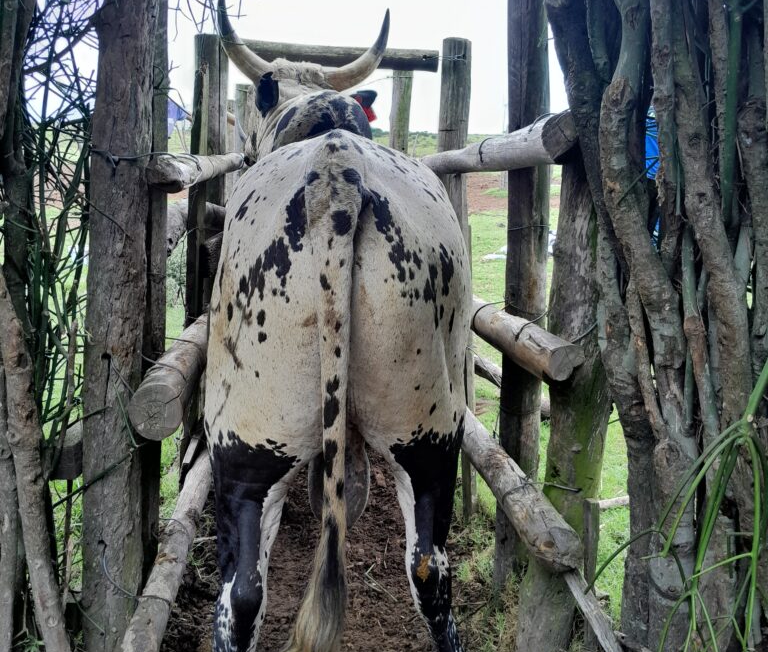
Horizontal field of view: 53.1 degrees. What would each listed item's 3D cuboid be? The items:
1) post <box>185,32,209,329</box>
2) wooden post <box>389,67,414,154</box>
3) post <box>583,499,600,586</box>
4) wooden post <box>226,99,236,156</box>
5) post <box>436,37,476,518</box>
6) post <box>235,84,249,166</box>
[{"bbox_3d":[-0.689,-0.122,2.805,0.080,1.761,0.080,5,14,-1],"label":"post"},{"bbox_3d":[0.054,-0.319,3.730,0.095,1.815,0.095,2,14,0],"label":"wooden post"},{"bbox_3d":[0.588,0.699,2.174,0.050,0.460,0.050,-3,14,1],"label":"post"},{"bbox_3d":[-1.016,-0.609,5.106,0.085,1.721,0.085,3,14,0],"label":"wooden post"},{"bbox_3d":[0.249,-0.121,2.851,0.098,1.796,0.098,0,14,0],"label":"post"},{"bbox_3d":[-0.763,-0.384,4.131,0.085,1.757,0.085,3,14,0],"label":"post"}]

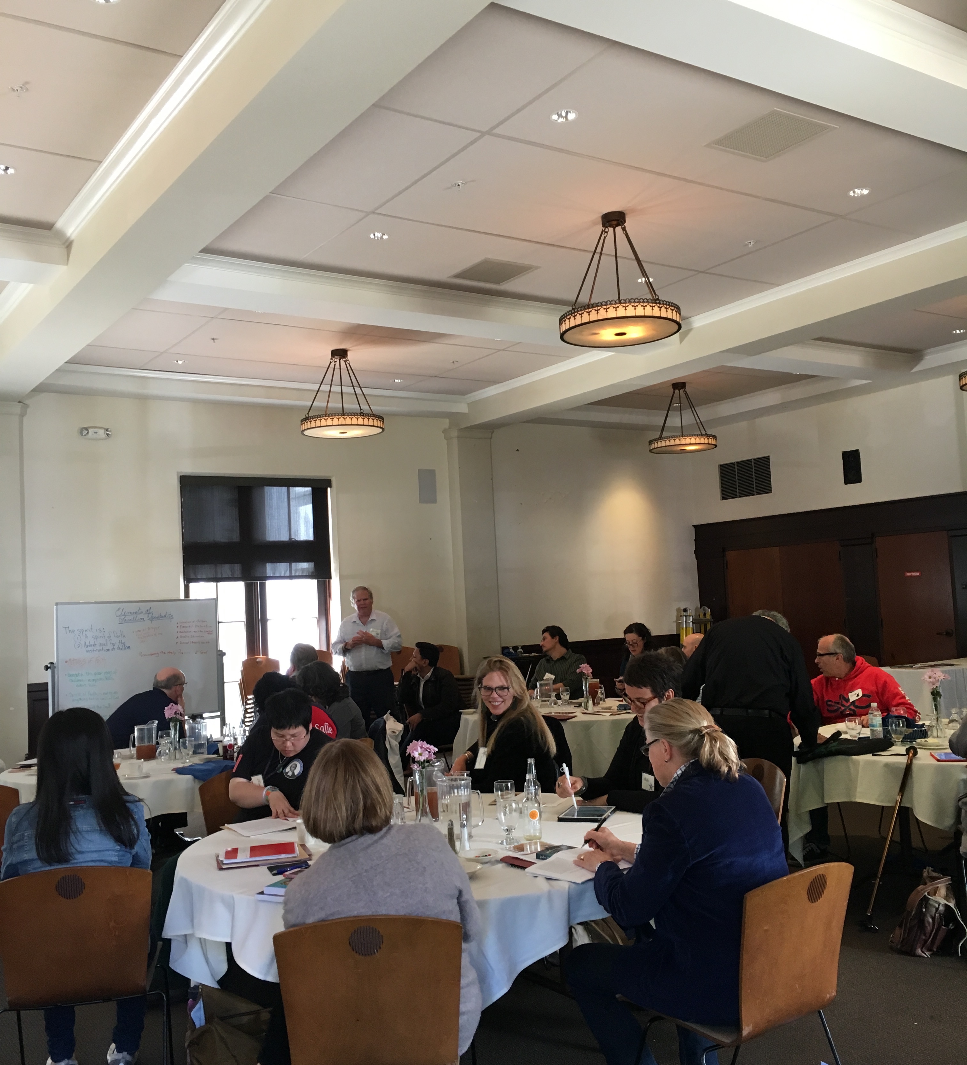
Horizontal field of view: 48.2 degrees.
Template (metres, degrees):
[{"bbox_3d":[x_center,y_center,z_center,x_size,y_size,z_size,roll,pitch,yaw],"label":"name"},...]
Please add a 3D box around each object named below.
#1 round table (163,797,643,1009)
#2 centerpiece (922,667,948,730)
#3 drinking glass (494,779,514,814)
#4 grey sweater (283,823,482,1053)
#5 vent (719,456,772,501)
[{"bbox_3d":[-0.153,1.442,3.774,1.790,0.760,1.790,-3,-4,0],"label":"round table"},{"bbox_3d":[2.298,0.860,5.486,0.140,0.350,0.140,-1,-4,-34],"label":"centerpiece"},{"bbox_3d":[0.078,1.054,4.240,0.080,0.156,0.080,-3,-4,0],"label":"drinking glass"},{"bbox_3d":[-0.229,1.019,2.797,0.520,0.550,0.460,-3,-4,0],"label":"grey sweater"},{"bbox_3d":[3.405,-0.705,14.112,0.050,0.473,0.868,-1,-4,-34],"label":"vent"}]

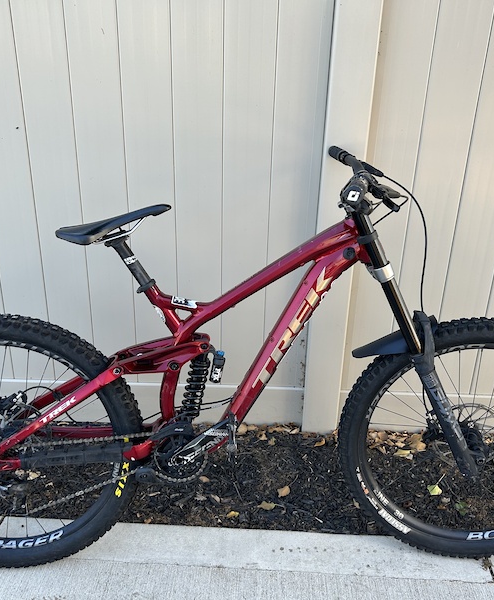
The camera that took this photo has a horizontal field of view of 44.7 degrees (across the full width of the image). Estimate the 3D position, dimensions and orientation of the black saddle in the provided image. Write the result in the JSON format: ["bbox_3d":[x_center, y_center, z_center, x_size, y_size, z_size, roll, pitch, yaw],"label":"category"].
[{"bbox_3d":[-0.304,-0.170,1.402,0.272,0.058,0.142,-14,16,1],"label":"black saddle"}]

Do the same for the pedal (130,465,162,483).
[{"bbox_3d":[-0.254,0.441,1.517,0.068,0.044,0.038,0,15,-4],"label":"pedal"}]

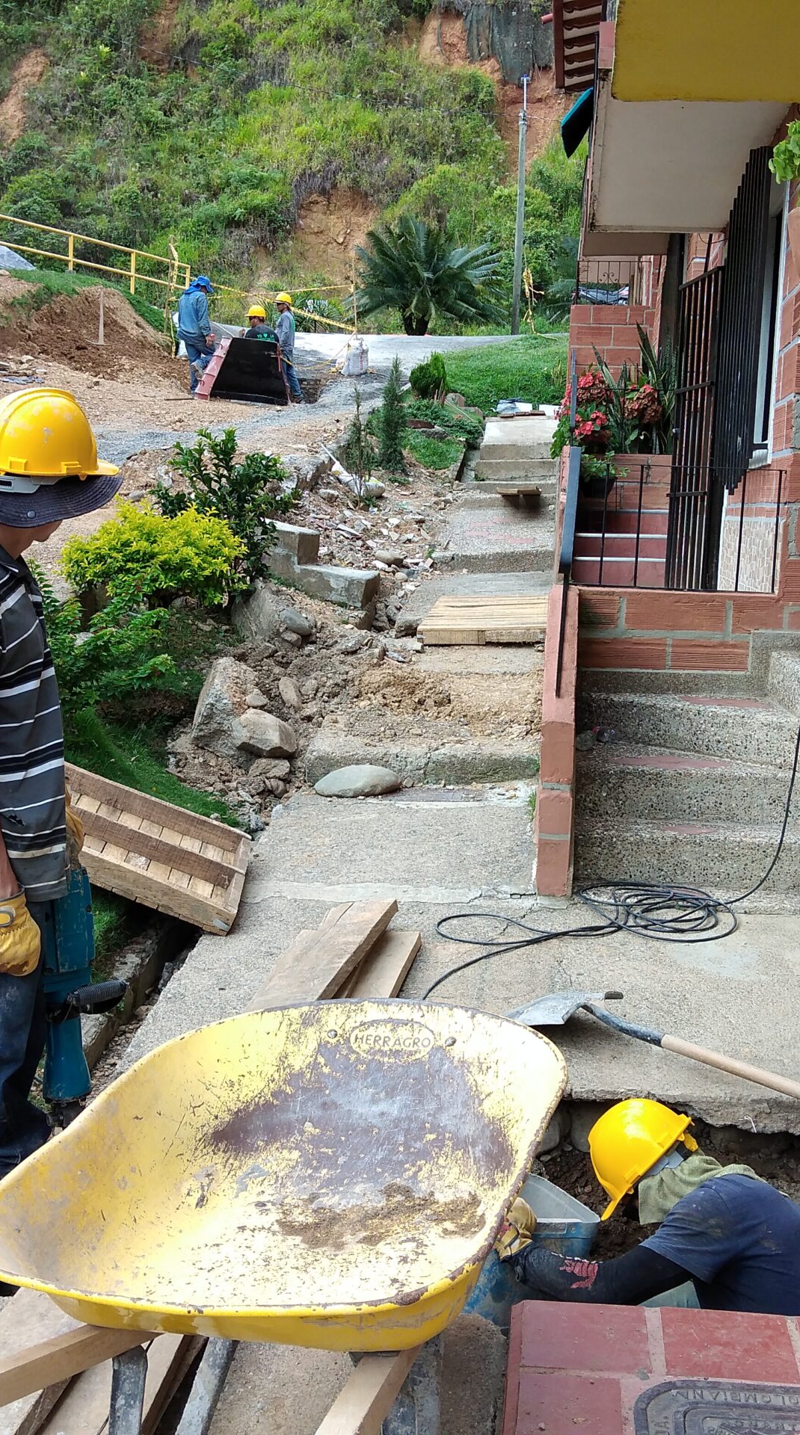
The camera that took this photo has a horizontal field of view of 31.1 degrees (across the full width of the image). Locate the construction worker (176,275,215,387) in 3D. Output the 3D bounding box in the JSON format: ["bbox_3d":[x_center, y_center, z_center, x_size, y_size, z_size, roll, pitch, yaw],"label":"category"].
[{"bbox_3d":[-2.988,-5.611,21.045,0.500,1.670,0.500,-2,8,-37],"label":"construction worker"}]

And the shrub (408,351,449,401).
[{"bbox_3d":[0.385,-4.625,19.500,0.530,0.697,0.530,2,6,0],"label":"shrub"}]

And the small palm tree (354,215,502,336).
[{"bbox_3d":[0.606,-9.715,31.500,3.200,2.600,3.100,3,7,6],"label":"small palm tree"}]

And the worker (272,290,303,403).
[{"bbox_3d":[-1.760,-5.828,22.561,0.500,1.700,0.460,5,7,19],"label":"worker"}]

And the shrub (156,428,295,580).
[{"bbox_3d":[-1.137,-1.349,9.300,0.880,1.080,0.850,3,7,6],"label":"shrub"}]

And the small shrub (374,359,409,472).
[{"bbox_3d":[-0.089,-3.257,15.500,0.370,1.190,0.370,2,6,0],"label":"small shrub"}]

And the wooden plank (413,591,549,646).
[{"bbox_3d":[0.556,-0.634,9.300,0.880,0.100,0.850,3,13,6],"label":"wooden plank"}]

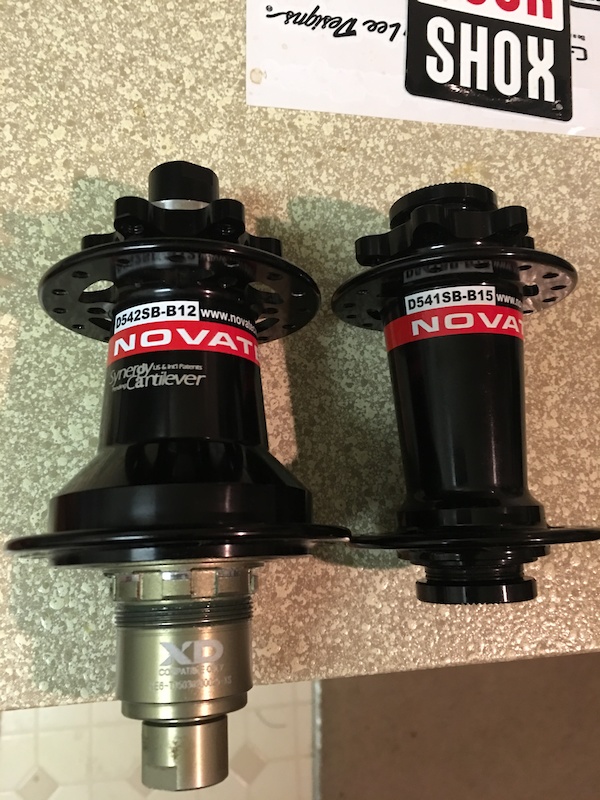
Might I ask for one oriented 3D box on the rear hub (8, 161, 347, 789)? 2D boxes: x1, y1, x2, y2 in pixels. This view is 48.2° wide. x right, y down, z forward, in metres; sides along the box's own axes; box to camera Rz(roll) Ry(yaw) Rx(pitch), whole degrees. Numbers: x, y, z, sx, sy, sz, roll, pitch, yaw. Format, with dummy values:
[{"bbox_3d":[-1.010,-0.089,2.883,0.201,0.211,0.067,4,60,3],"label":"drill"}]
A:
[{"bbox_3d":[-0.028,0.012,0.166,0.079,0.079,0.147,0,76,-9],"label":"rear hub"}]

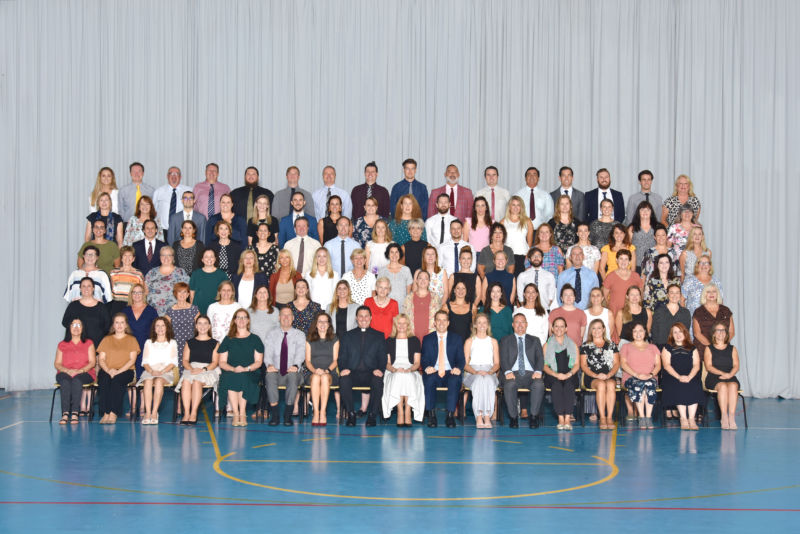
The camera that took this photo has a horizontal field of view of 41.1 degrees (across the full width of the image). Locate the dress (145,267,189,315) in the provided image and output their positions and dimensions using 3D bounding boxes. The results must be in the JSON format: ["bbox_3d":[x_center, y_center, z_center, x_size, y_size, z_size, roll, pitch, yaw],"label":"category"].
[{"bbox_3d":[-2.950,0.335,13.540,0.570,0.670,0.340,1,-2,-7],"label":"dress"}]

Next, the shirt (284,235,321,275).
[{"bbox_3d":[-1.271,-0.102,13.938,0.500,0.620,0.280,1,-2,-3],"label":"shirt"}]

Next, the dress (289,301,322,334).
[{"bbox_3d":[-1.191,0.891,13.236,0.460,0.950,0.300,1,-2,-3],"label":"dress"}]

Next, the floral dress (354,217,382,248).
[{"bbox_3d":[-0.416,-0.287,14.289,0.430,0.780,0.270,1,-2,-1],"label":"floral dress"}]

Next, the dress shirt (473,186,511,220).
[{"bbox_3d":[1.263,-0.772,14.590,0.490,0.660,0.280,0,-2,2],"label":"dress shirt"}]

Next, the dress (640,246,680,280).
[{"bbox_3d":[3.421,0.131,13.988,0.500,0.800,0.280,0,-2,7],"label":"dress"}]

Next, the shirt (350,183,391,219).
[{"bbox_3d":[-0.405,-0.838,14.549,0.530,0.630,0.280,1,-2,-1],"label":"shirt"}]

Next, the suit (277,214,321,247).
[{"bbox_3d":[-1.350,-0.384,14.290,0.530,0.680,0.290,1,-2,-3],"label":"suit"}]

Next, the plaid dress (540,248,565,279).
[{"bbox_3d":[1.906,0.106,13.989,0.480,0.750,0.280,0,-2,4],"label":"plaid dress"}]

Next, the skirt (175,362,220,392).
[{"bbox_3d":[-2.383,1.311,12.620,0.540,0.340,0.500,1,-2,1],"label":"skirt"}]

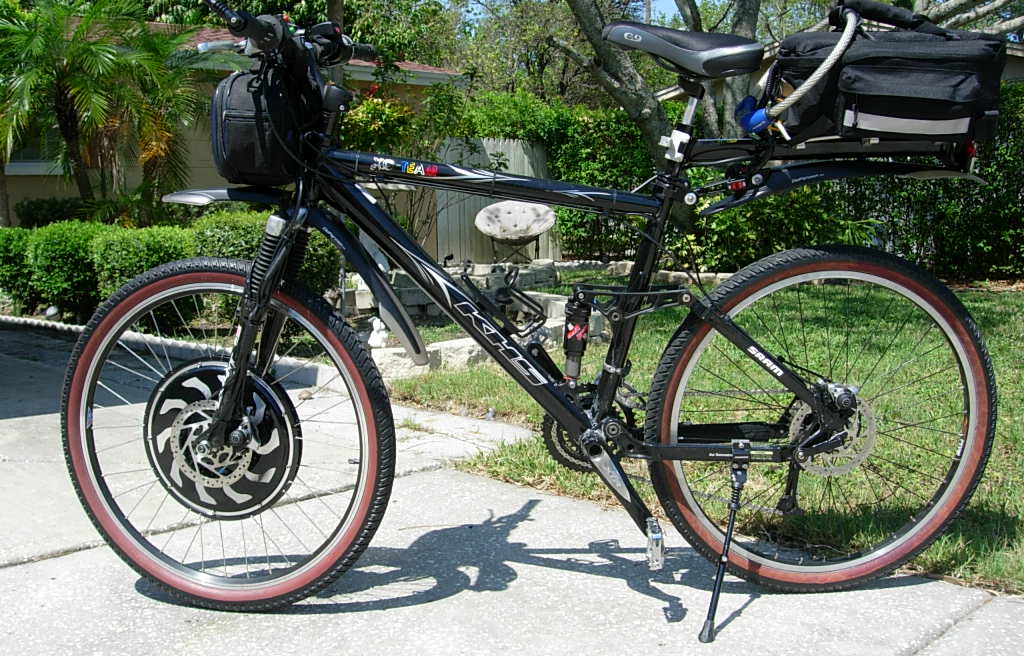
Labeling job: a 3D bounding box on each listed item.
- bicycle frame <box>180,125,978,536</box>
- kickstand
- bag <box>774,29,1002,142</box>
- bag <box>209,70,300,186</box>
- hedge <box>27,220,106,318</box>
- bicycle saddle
[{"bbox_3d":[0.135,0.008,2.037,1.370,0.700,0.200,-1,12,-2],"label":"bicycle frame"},{"bbox_3d":[0.373,0.370,1.971,0.035,0.355,0.045,13,-19,3],"label":"kickstand"},{"bbox_3d":[0.642,-0.421,1.967,0.350,0.185,0.250,1,12,-2],"label":"bag"},{"bbox_3d":[-0.415,-0.347,1.940,0.120,0.190,0.210,2,9,13],"label":"bag"},{"bbox_3d":[-3.369,-0.450,8.500,0.620,0.740,0.620,-3,6,-21],"label":"hedge"},{"bbox_3d":[0.291,-0.478,1.942,0.268,0.080,0.150,4,12,-3],"label":"bicycle saddle"}]

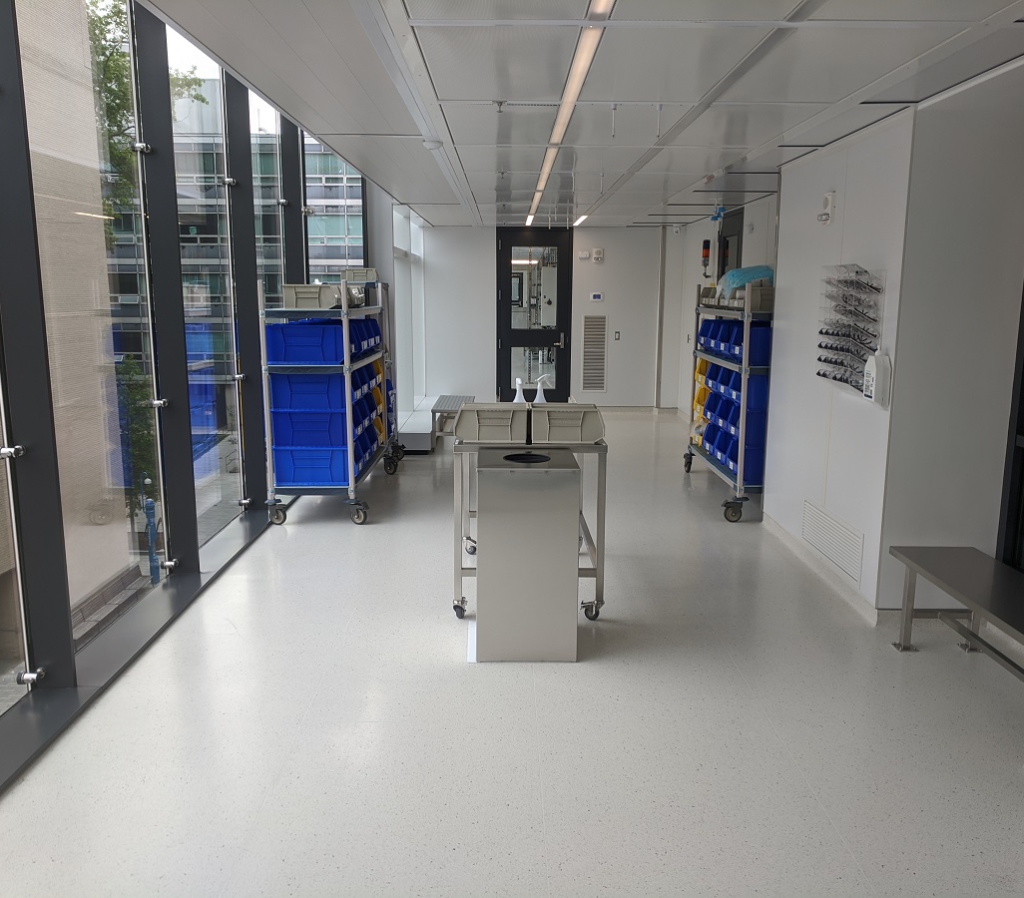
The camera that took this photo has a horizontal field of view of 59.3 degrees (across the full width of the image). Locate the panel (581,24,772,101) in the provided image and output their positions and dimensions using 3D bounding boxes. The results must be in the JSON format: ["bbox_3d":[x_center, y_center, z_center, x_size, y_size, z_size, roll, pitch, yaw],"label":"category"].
[{"bbox_3d":[0.575,-1.484,3.502,0.550,0.030,1.165,0,10,0],"label":"panel"}]

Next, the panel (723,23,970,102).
[{"bbox_3d":[1.217,-1.501,3.521,0.566,0.040,1.181,0,10,0],"label":"panel"}]

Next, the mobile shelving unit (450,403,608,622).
[{"bbox_3d":[0.090,0.235,5.059,0.760,1.100,1.220,0,10,0],"label":"mobile shelving unit"}]

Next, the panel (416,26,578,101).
[{"bbox_3d":[-0.051,-1.504,3.517,0.552,0.040,1.171,0,10,0],"label":"panel"}]

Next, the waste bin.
[{"bbox_3d":[0.069,0.484,4.238,0.454,0.886,0.498,0,10,0],"label":"waste bin"}]

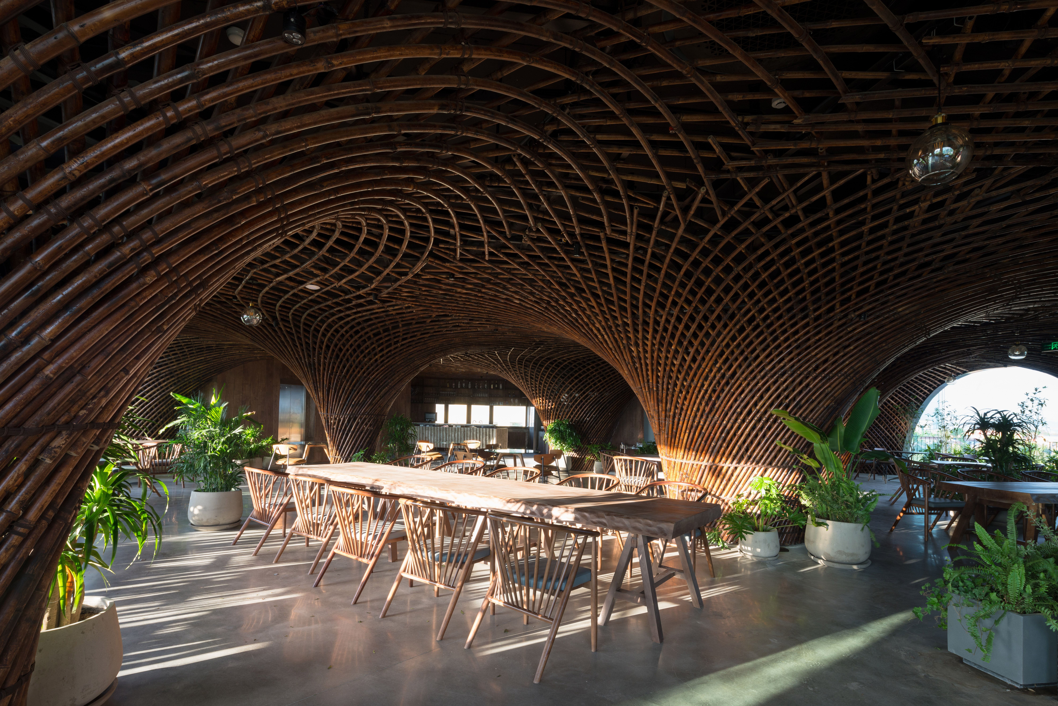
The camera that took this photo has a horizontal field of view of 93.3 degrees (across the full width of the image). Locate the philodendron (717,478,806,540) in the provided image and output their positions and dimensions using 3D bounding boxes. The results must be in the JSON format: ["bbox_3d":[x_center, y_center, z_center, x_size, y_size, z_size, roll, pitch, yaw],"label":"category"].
[{"bbox_3d":[2.300,1.528,4.905,0.840,0.620,0.720,0,-6,0],"label":"philodendron"}]

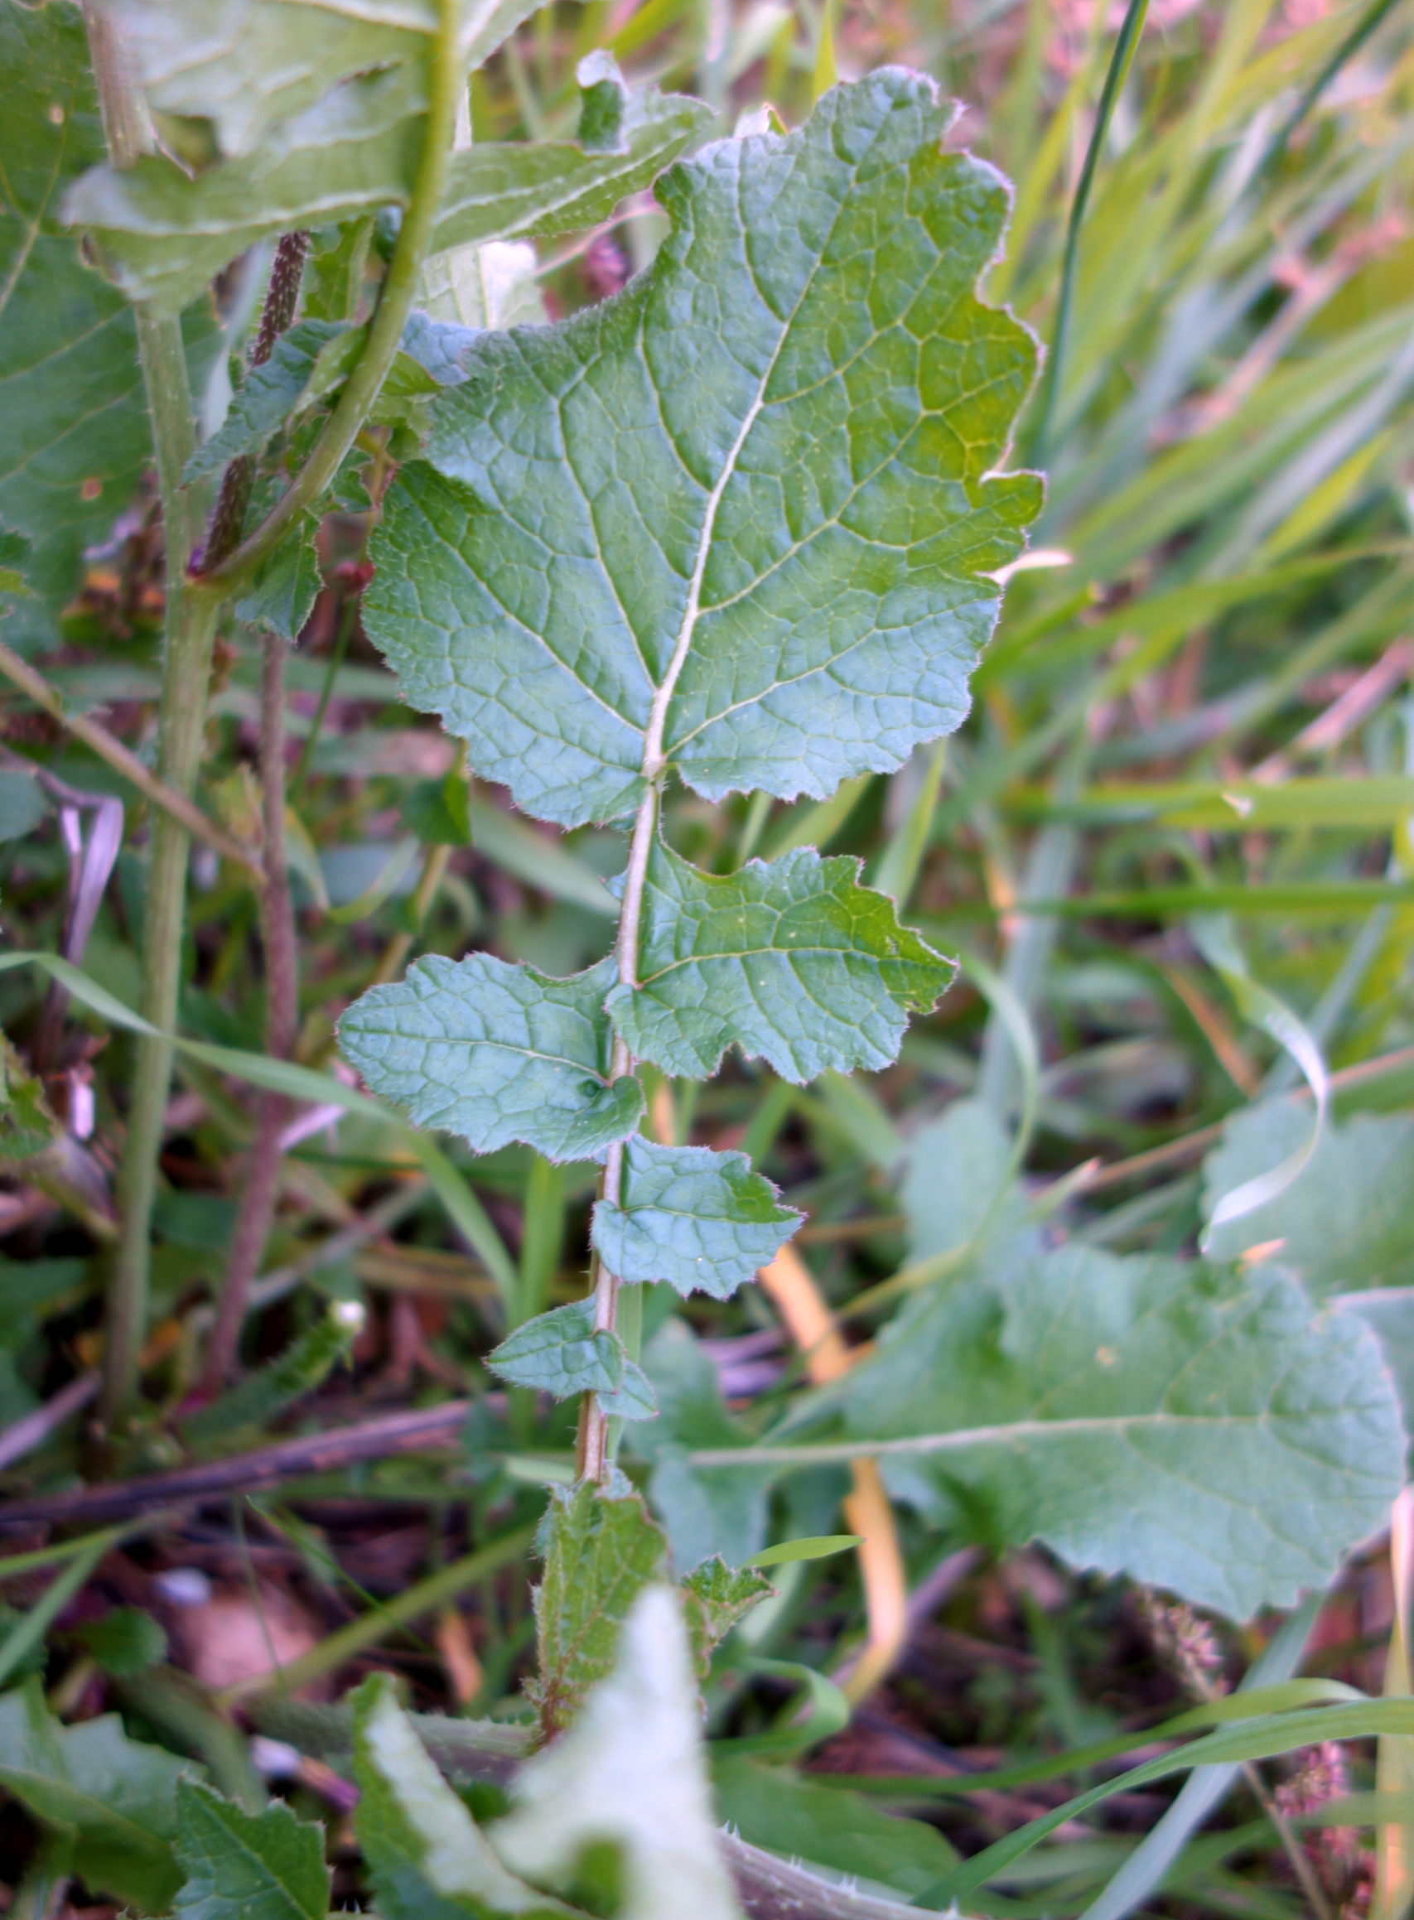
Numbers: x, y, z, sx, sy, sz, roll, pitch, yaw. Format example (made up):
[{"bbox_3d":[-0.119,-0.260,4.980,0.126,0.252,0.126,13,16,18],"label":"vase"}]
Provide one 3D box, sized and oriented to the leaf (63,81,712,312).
[{"bbox_3d":[-0.042,-0.102,0.222,0.084,0.028,0.018,-9,23,-12],"label":"leaf"}]

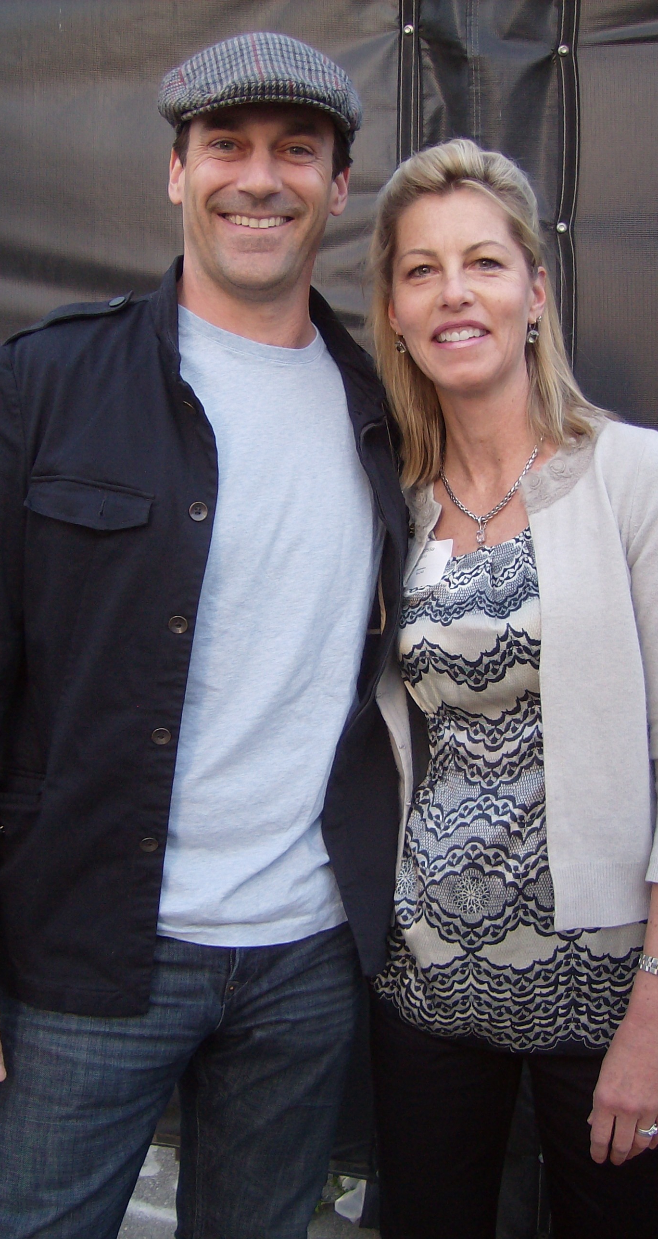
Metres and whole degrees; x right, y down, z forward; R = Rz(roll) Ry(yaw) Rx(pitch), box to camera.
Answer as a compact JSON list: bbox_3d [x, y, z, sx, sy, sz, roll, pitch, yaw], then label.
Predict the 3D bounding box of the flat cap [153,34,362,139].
[{"bbox_3d":[-0.067,-0.532,1.291,0.209,0.114,0.275,4,13,-6],"label":"flat cap"}]

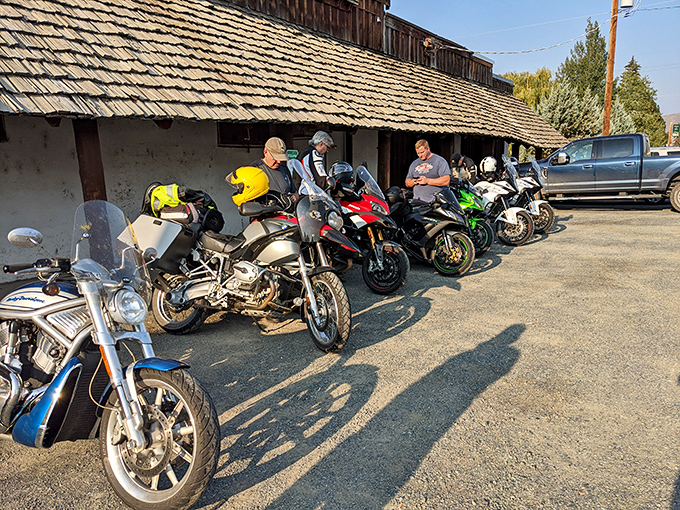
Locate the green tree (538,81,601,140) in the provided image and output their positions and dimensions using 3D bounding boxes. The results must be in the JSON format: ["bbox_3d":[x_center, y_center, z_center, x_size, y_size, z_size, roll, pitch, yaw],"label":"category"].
[{"bbox_3d":[14.826,-8.251,34.560,4.200,5.980,4.200,-1,11,0],"label":"green tree"}]

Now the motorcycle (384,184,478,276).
[{"bbox_3d":[0.931,-0.356,7.351,2.050,1.130,0.750,8,14,40],"label":"motorcycle"}]

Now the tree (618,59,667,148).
[{"bbox_3d":[23.949,-11.409,42.822,5.600,8.780,5.600,-1,11,0],"label":"tree"}]

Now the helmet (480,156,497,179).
[{"bbox_3d":[2.663,-1.585,9.500,0.320,0.280,0.250,4,12,24],"label":"helmet"}]

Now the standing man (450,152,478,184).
[{"bbox_3d":[2.390,-1.149,10.100,0.550,1.520,0.550,10,15,44],"label":"standing man"}]

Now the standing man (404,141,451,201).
[{"bbox_3d":[1.201,-0.721,7.200,0.640,1.750,0.450,5,12,28],"label":"standing man"}]

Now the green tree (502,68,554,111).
[{"bbox_3d":[18.036,-13.060,50.862,6.500,9.210,6.500,-1,11,0],"label":"green tree"}]

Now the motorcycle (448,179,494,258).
[{"bbox_3d":[1.360,-0.583,8.131,2.050,1.140,0.770,4,11,24],"label":"motorcycle"}]

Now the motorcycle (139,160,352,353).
[{"bbox_3d":[-0.780,-0.020,4.332,2.140,1.450,0.920,4,11,22],"label":"motorcycle"}]

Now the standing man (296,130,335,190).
[{"bbox_3d":[-0.282,-0.518,6.100,0.470,1.780,0.520,1,10,7],"label":"standing man"}]

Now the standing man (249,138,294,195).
[{"bbox_3d":[-0.606,-0.254,5.111,0.550,1.720,0.400,-10,14,-41],"label":"standing man"}]

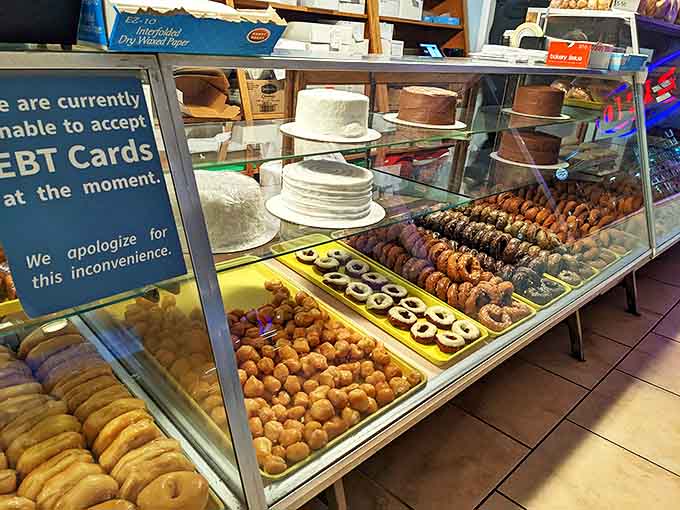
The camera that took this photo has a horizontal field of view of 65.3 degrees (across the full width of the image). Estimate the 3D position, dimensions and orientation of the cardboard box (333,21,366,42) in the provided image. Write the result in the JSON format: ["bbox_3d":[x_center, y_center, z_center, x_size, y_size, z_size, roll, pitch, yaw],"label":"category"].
[{"bbox_3d":[0.060,-1.285,3.050,0.140,0.100,0.135,-17,29,-42],"label":"cardboard box"}]

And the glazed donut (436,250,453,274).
[{"bbox_3d":[0.336,0.026,1.700,0.082,0.082,0.035,-17,25,-42],"label":"glazed donut"}]

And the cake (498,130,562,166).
[{"bbox_3d":[0.644,-0.364,1.790,0.196,0.084,0.196,-17,29,-42],"label":"cake"}]

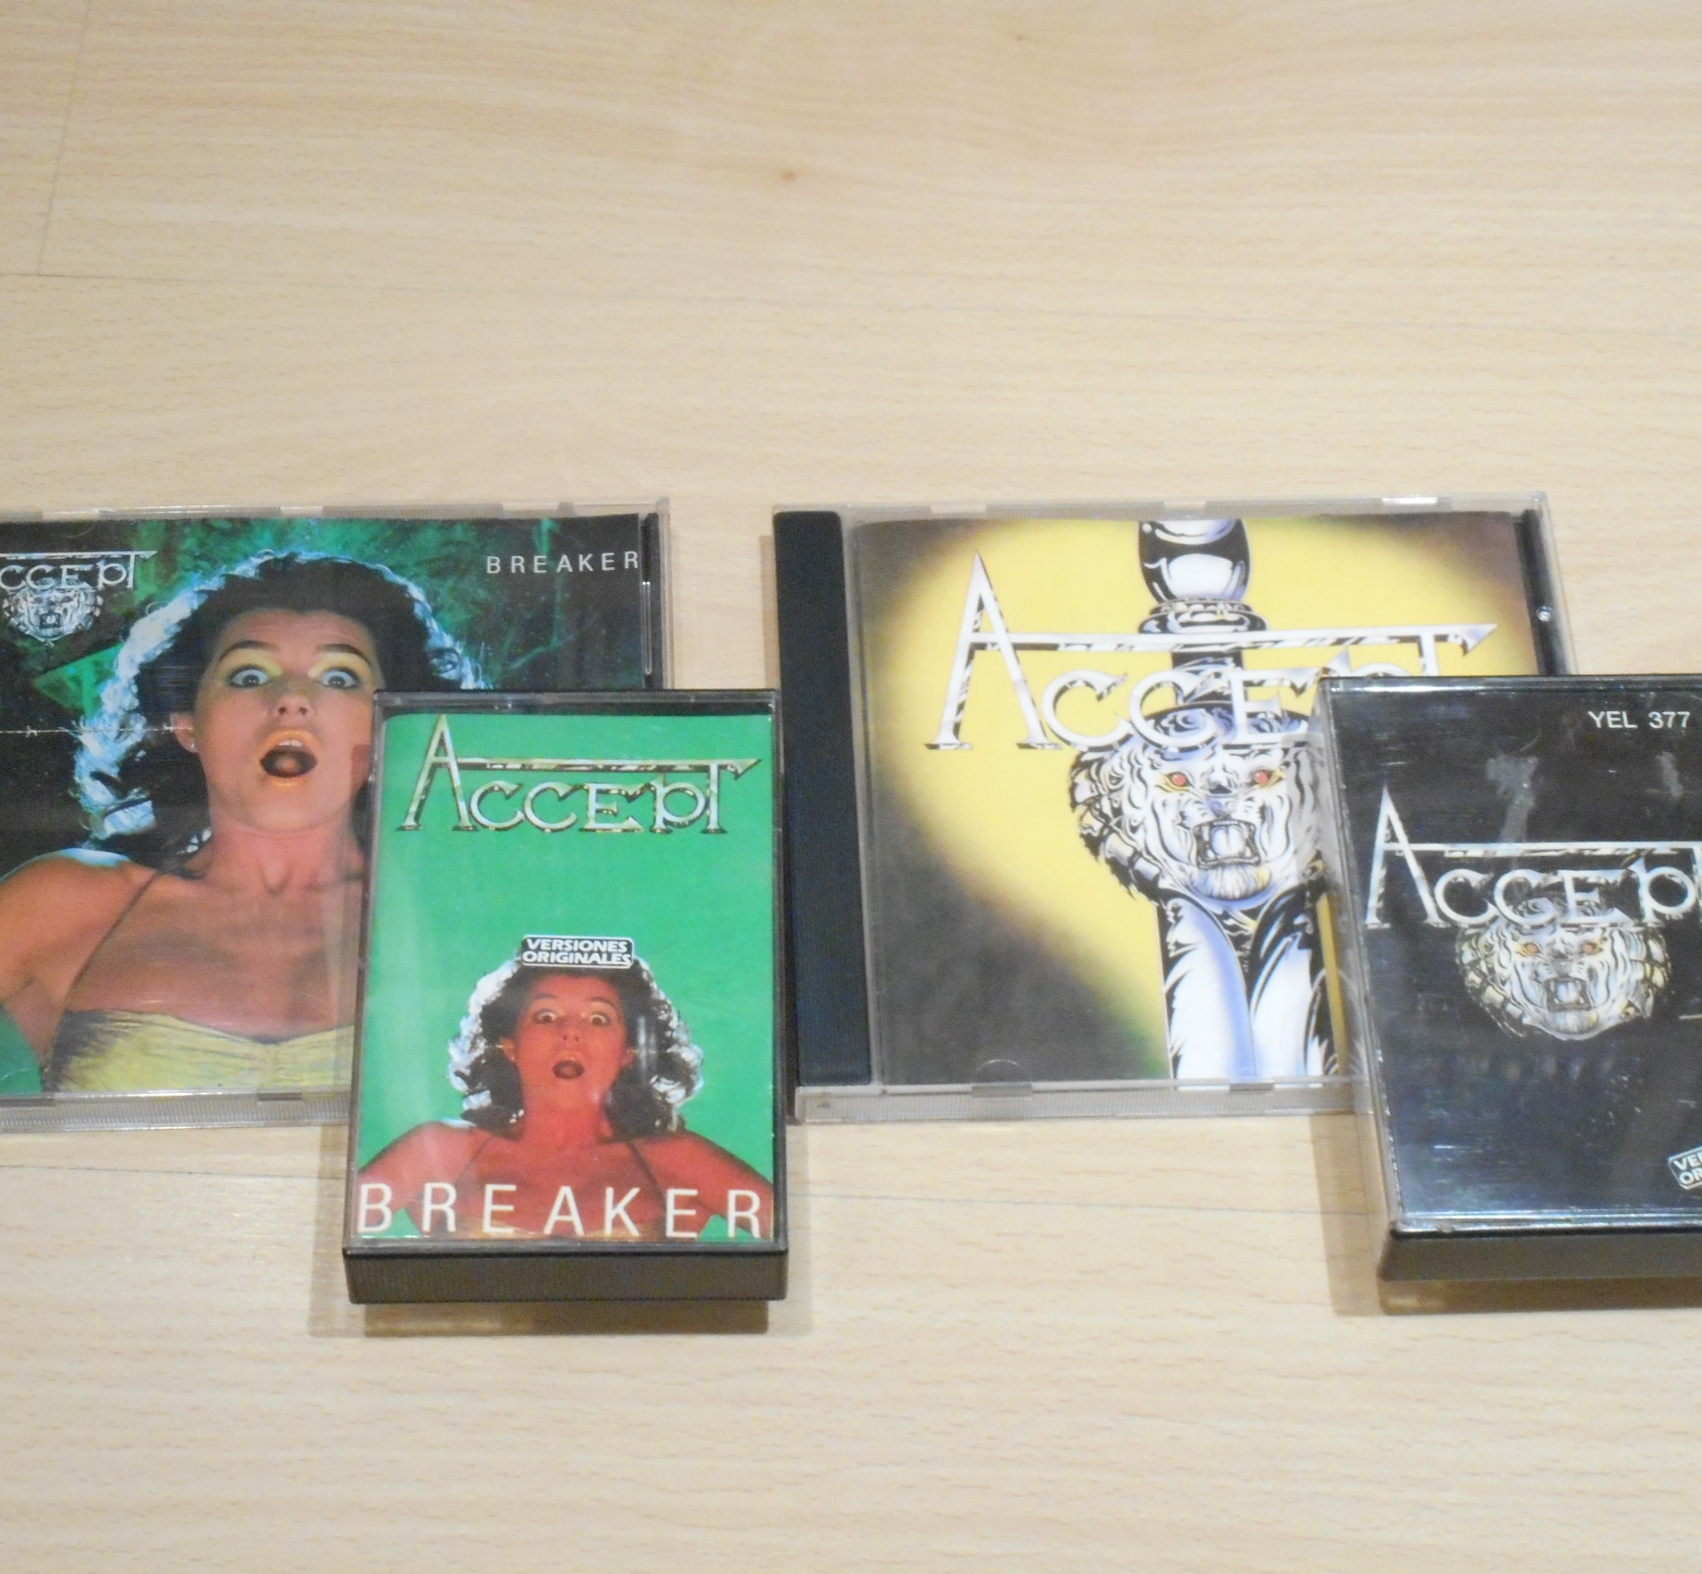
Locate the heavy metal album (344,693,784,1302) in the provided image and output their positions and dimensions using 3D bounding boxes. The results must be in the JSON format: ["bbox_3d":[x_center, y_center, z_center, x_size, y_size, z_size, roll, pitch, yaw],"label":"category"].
[{"bbox_3d":[-0.046,0.033,0.673,0.070,0.017,0.109,0,55,-2],"label":"heavy metal album"}]

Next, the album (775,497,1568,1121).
[{"bbox_3d":[0.059,0.001,0.715,0.142,0.010,0.124,-1,55,-3],"label":"album"}]

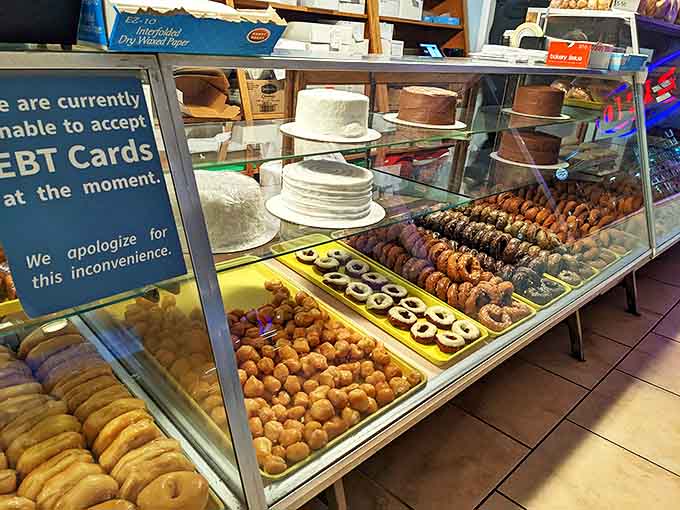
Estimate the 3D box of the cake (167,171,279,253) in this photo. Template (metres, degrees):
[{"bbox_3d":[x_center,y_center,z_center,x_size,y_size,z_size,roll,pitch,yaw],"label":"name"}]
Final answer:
[{"bbox_3d":[-0.232,-0.094,0.958,0.235,0.090,0.235,3,21,-1],"label":"cake"}]

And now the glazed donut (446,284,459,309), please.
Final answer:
[{"bbox_3d":[0.324,0.112,1.467,0.077,0.077,0.029,-17,31,-42],"label":"glazed donut"}]

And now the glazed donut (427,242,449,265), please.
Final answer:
[{"bbox_3d":[0.310,0.002,1.655,0.081,0.081,0.029,-17,28,-42],"label":"glazed donut"}]

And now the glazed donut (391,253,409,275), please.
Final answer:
[{"bbox_3d":[0.188,0.028,1.662,0.080,0.080,0.035,-17,25,-42],"label":"glazed donut"}]

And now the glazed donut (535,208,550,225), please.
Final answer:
[{"bbox_3d":[0.852,-0.157,2.225,0.080,0.080,0.035,-17,22,-42],"label":"glazed donut"}]

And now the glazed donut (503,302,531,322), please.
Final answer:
[{"bbox_3d":[0.497,0.157,1.481,0.083,0.030,0.083,-17,31,-42],"label":"glazed donut"}]

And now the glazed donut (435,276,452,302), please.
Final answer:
[{"bbox_3d":[0.290,0.097,1.488,0.076,0.076,0.029,-17,31,-42],"label":"glazed donut"}]

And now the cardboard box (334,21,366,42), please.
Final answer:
[{"bbox_3d":[0.060,-1.285,3.050,0.140,0.100,0.135,-17,29,-42],"label":"cardboard box"}]

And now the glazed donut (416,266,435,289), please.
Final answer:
[{"bbox_3d":[0.260,0.070,1.606,0.080,0.080,0.035,-17,25,-42],"label":"glazed donut"}]

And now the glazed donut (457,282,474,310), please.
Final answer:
[{"bbox_3d":[0.364,0.121,1.534,0.082,0.082,0.035,-17,25,-42],"label":"glazed donut"}]

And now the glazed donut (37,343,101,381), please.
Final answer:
[{"bbox_3d":[-0.530,0.212,1.027,0.106,0.106,0.037,-13,27,-38],"label":"glazed donut"}]

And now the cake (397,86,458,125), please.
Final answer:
[{"bbox_3d":[0.236,-0.412,1.459,0.168,0.083,0.168,3,21,-1],"label":"cake"}]

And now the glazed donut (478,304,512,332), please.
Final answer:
[{"bbox_3d":[0.418,0.170,1.425,0.089,0.030,0.089,-17,44,-42],"label":"glazed donut"}]

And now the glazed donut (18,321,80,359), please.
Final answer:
[{"bbox_3d":[-0.551,0.175,1.016,0.033,0.108,0.108,28,32,34],"label":"glazed donut"}]

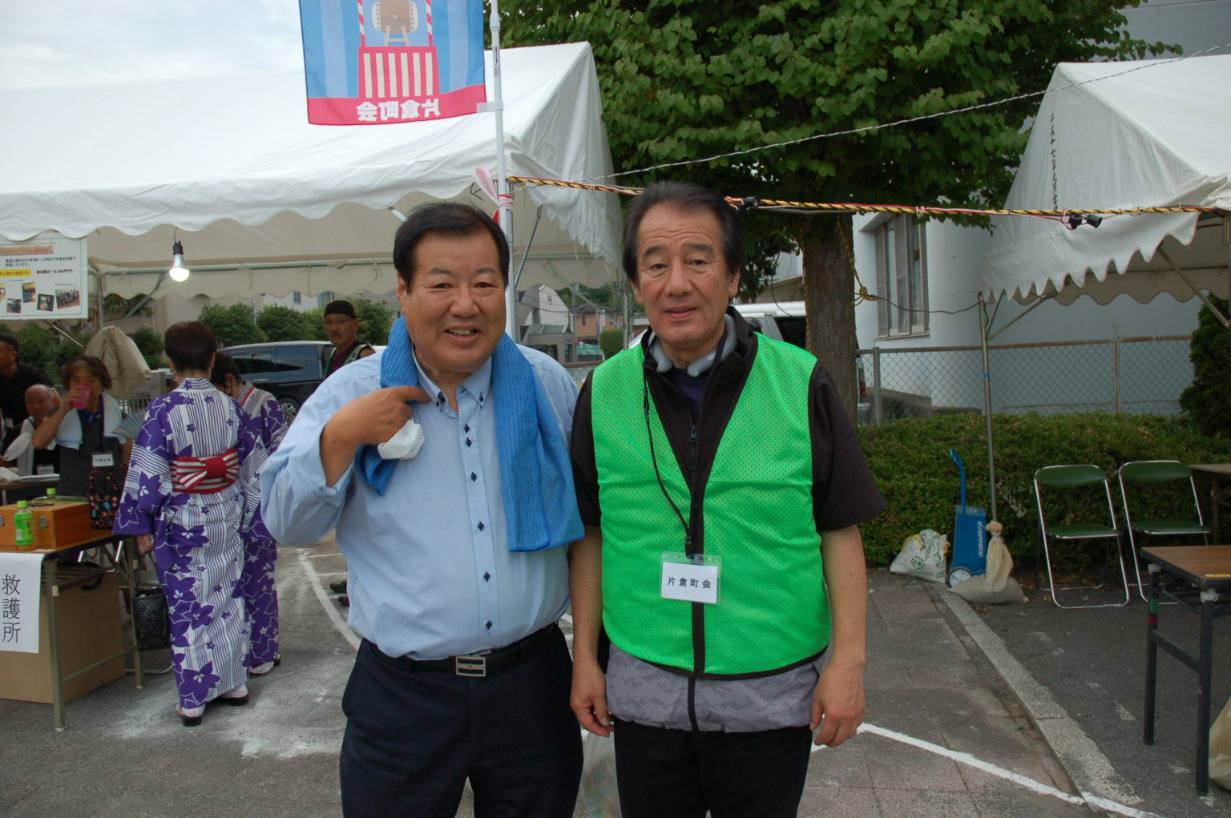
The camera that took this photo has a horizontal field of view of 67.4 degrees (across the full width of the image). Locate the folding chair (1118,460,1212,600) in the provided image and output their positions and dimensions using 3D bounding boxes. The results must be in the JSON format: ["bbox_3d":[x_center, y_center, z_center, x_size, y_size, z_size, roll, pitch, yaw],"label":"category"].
[{"bbox_3d":[3.175,0.705,5.328,0.425,0.760,0.450,-1,3,6],"label":"folding chair"}]

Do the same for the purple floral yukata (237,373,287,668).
[{"bbox_3d":[-1.743,0.520,4.283,0.450,1.320,0.500,-2,3,-28],"label":"purple floral yukata"}]

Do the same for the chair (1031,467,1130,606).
[{"bbox_3d":[2.650,0.715,5.278,0.425,0.760,0.450,-1,3,6],"label":"chair"}]

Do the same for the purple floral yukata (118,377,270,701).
[{"bbox_3d":[-1.708,0.538,3.753,0.570,1.320,0.400,-4,4,-42],"label":"purple floral yukata"}]

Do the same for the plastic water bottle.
[{"bbox_3d":[-2.294,0.459,3.578,0.068,0.195,0.068,-1,3,0],"label":"plastic water bottle"}]

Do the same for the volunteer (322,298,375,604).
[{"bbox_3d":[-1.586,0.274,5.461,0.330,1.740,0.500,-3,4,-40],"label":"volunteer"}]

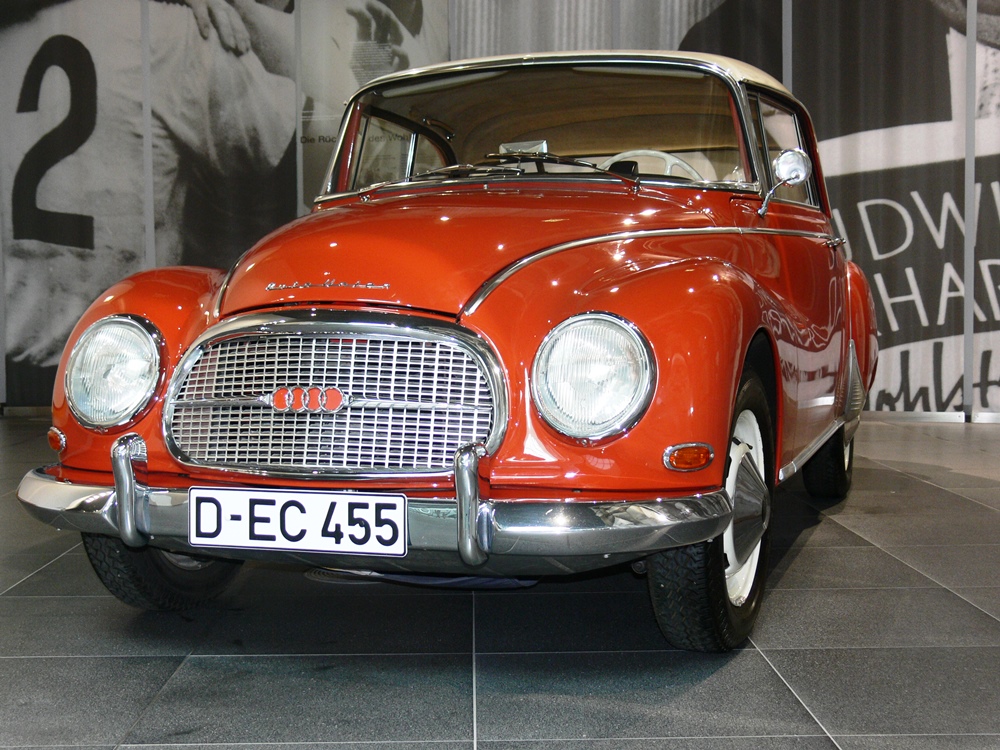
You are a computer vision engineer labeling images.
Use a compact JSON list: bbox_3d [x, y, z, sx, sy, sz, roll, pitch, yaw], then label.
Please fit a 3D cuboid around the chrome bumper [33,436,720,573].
[{"bbox_3d":[-0.330,0.223,2.678,1.550,0.255,0.360,1,3,18],"label":"chrome bumper"}]

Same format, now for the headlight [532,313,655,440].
[{"bbox_3d":[0.178,0.000,2.601,0.233,0.235,0.110,1,3,18],"label":"headlight"}]

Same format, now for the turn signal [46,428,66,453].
[{"bbox_3d":[-0.932,0.138,3.000,0.050,0.060,0.105,-3,4,-42],"label":"turn signal"}]

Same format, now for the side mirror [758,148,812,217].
[{"bbox_3d":[0.735,-0.494,3.635,0.130,0.180,0.130,1,3,18],"label":"side mirror"}]

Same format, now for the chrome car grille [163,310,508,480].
[{"bbox_3d":[-0.333,0.038,2.663,0.735,0.325,0.165,1,3,18],"label":"chrome car grille"}]

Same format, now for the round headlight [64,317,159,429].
[{"bbox_3d":[-0.783,-0.010,2.911,0.233,0.235,0.110,1,3,18],"label":"round headlight"}]

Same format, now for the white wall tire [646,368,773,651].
[{"bbox_3d":[0.459,0.274,3.015,0.160,0.620,0.620,1,3,18],"label":"white wall tire"}]

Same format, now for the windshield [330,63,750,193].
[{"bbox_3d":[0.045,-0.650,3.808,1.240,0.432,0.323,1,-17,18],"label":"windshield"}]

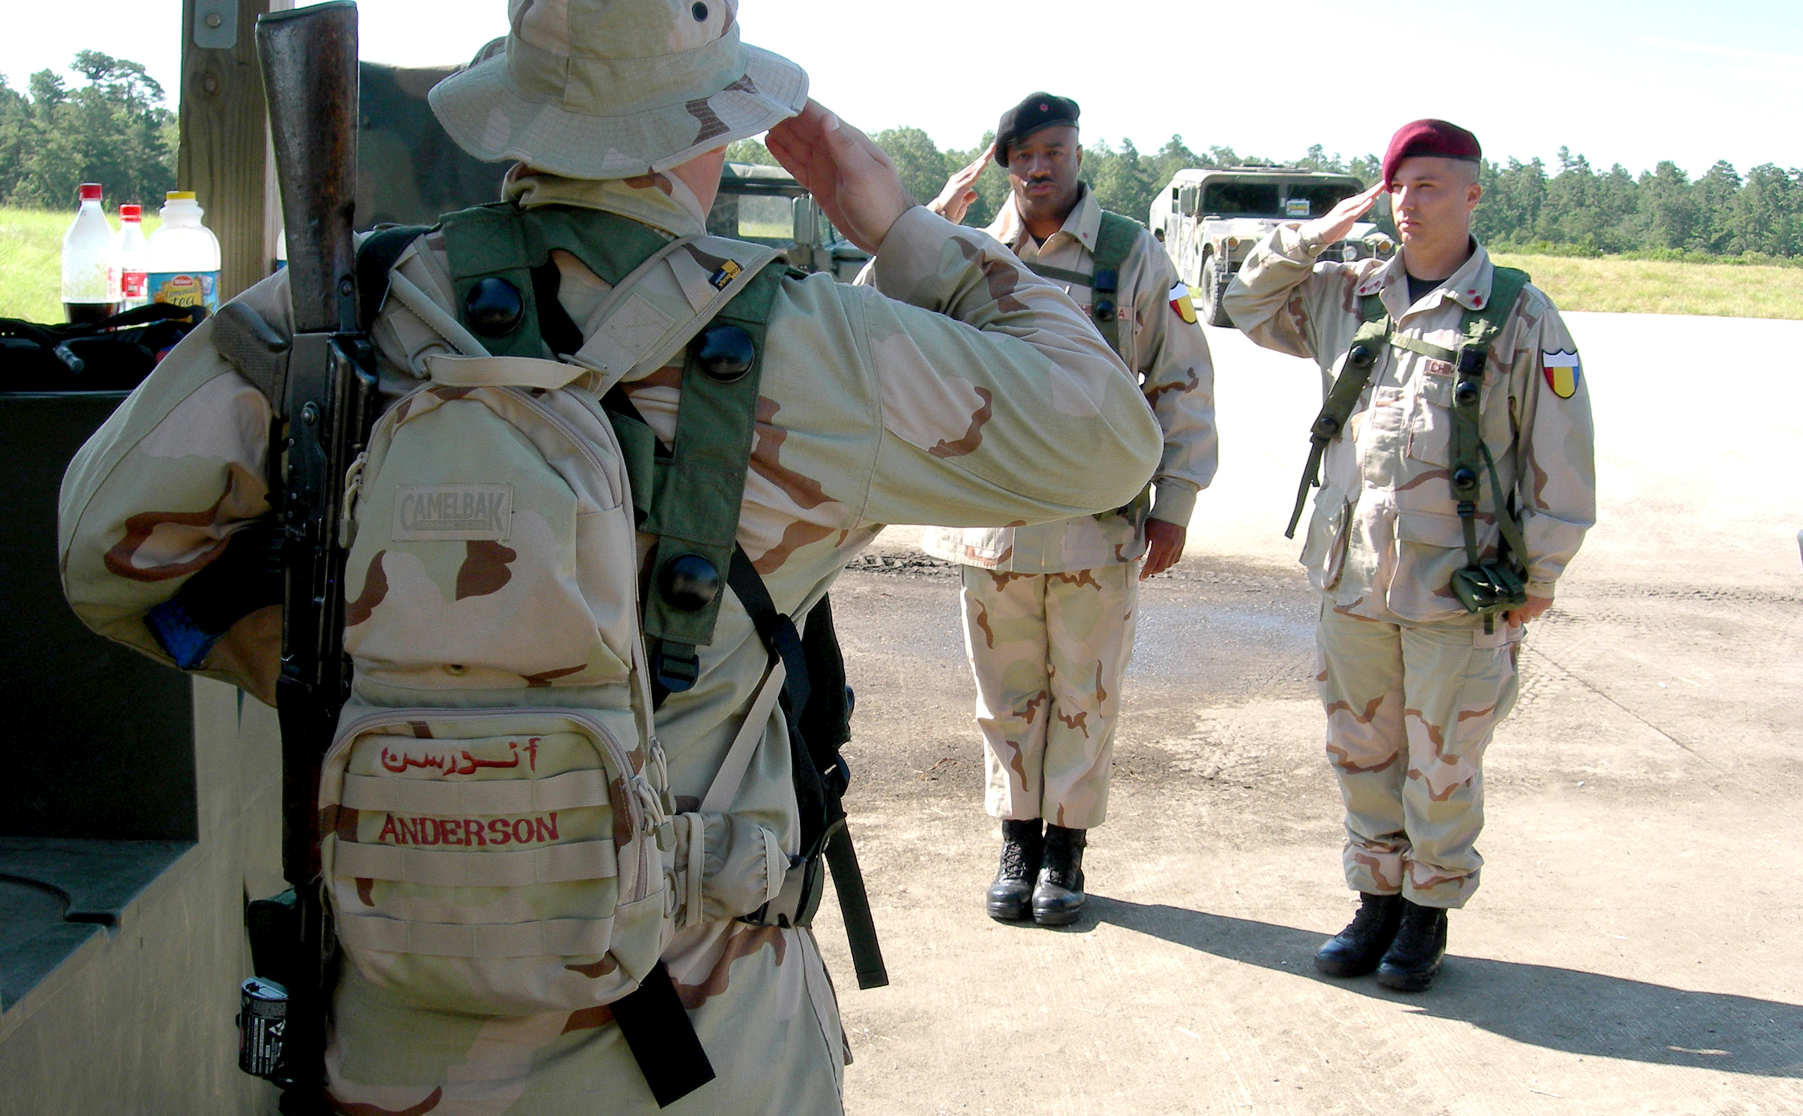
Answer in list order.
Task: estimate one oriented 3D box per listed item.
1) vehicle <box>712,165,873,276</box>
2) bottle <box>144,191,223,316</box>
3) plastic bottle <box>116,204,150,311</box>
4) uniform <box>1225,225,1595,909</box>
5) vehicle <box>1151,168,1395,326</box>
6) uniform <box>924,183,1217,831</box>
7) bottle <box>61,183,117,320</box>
[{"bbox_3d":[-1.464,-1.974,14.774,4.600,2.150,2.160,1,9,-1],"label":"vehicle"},{"bbox_3d":[-1.046,-0.401,3.120,0.108,0.265,0.108,-2,10,-18],"label":"bottle"},{"bbox_3d":[-1.145,-0.406,3.180,0.073,0.240,0.073,-2,10,-19],"label":"plastic bottle"},{"bbox_3d":[1.085,0.038,4.560,0.720,1.450,0.400,8,12,35],"label":"uniform"},{"bbox_3d":[4.455,-3.828,26.047,2.200,1.850,4.600,2,9,0],"label":"vehicle"},{"bbox_3d":[0.307,-0.057,4.724,0.780,1.450,0.420,4,10,13],"label":"uniform"},{"bbox_3d":[-1.175,-0.404,3.100,0.088,0.280,0.088,-2,10,-20],"label":"bottle"}]

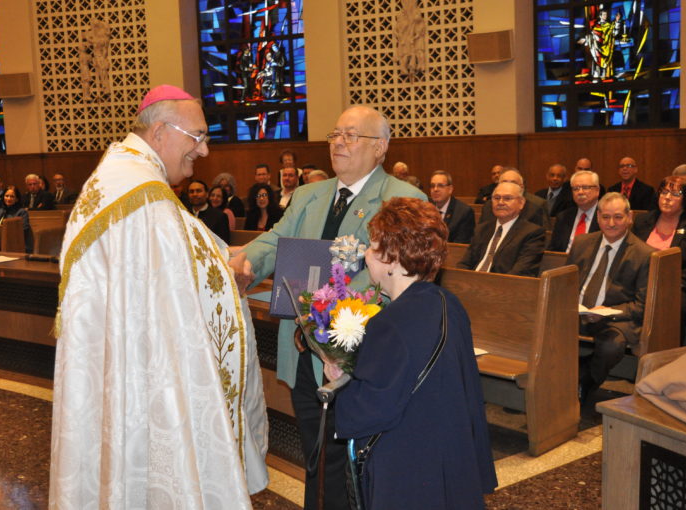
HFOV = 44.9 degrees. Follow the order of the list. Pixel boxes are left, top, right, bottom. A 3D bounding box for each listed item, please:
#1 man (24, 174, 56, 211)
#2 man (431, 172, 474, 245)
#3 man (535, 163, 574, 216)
[{"bbox_3d":[-3.679,-0.313,10.016,0.540,1.293,0.760,0,8,12],"label":"man"},{"bbox_3d":[0.690,-0.014,6.508,0.820,1.270,0.580,-8,9,-43],"label":"man"},{"bbox_3d":[1.883,-0.175,7.612,0.540,1.294,0.760,6,11,43],"label":"man"}]

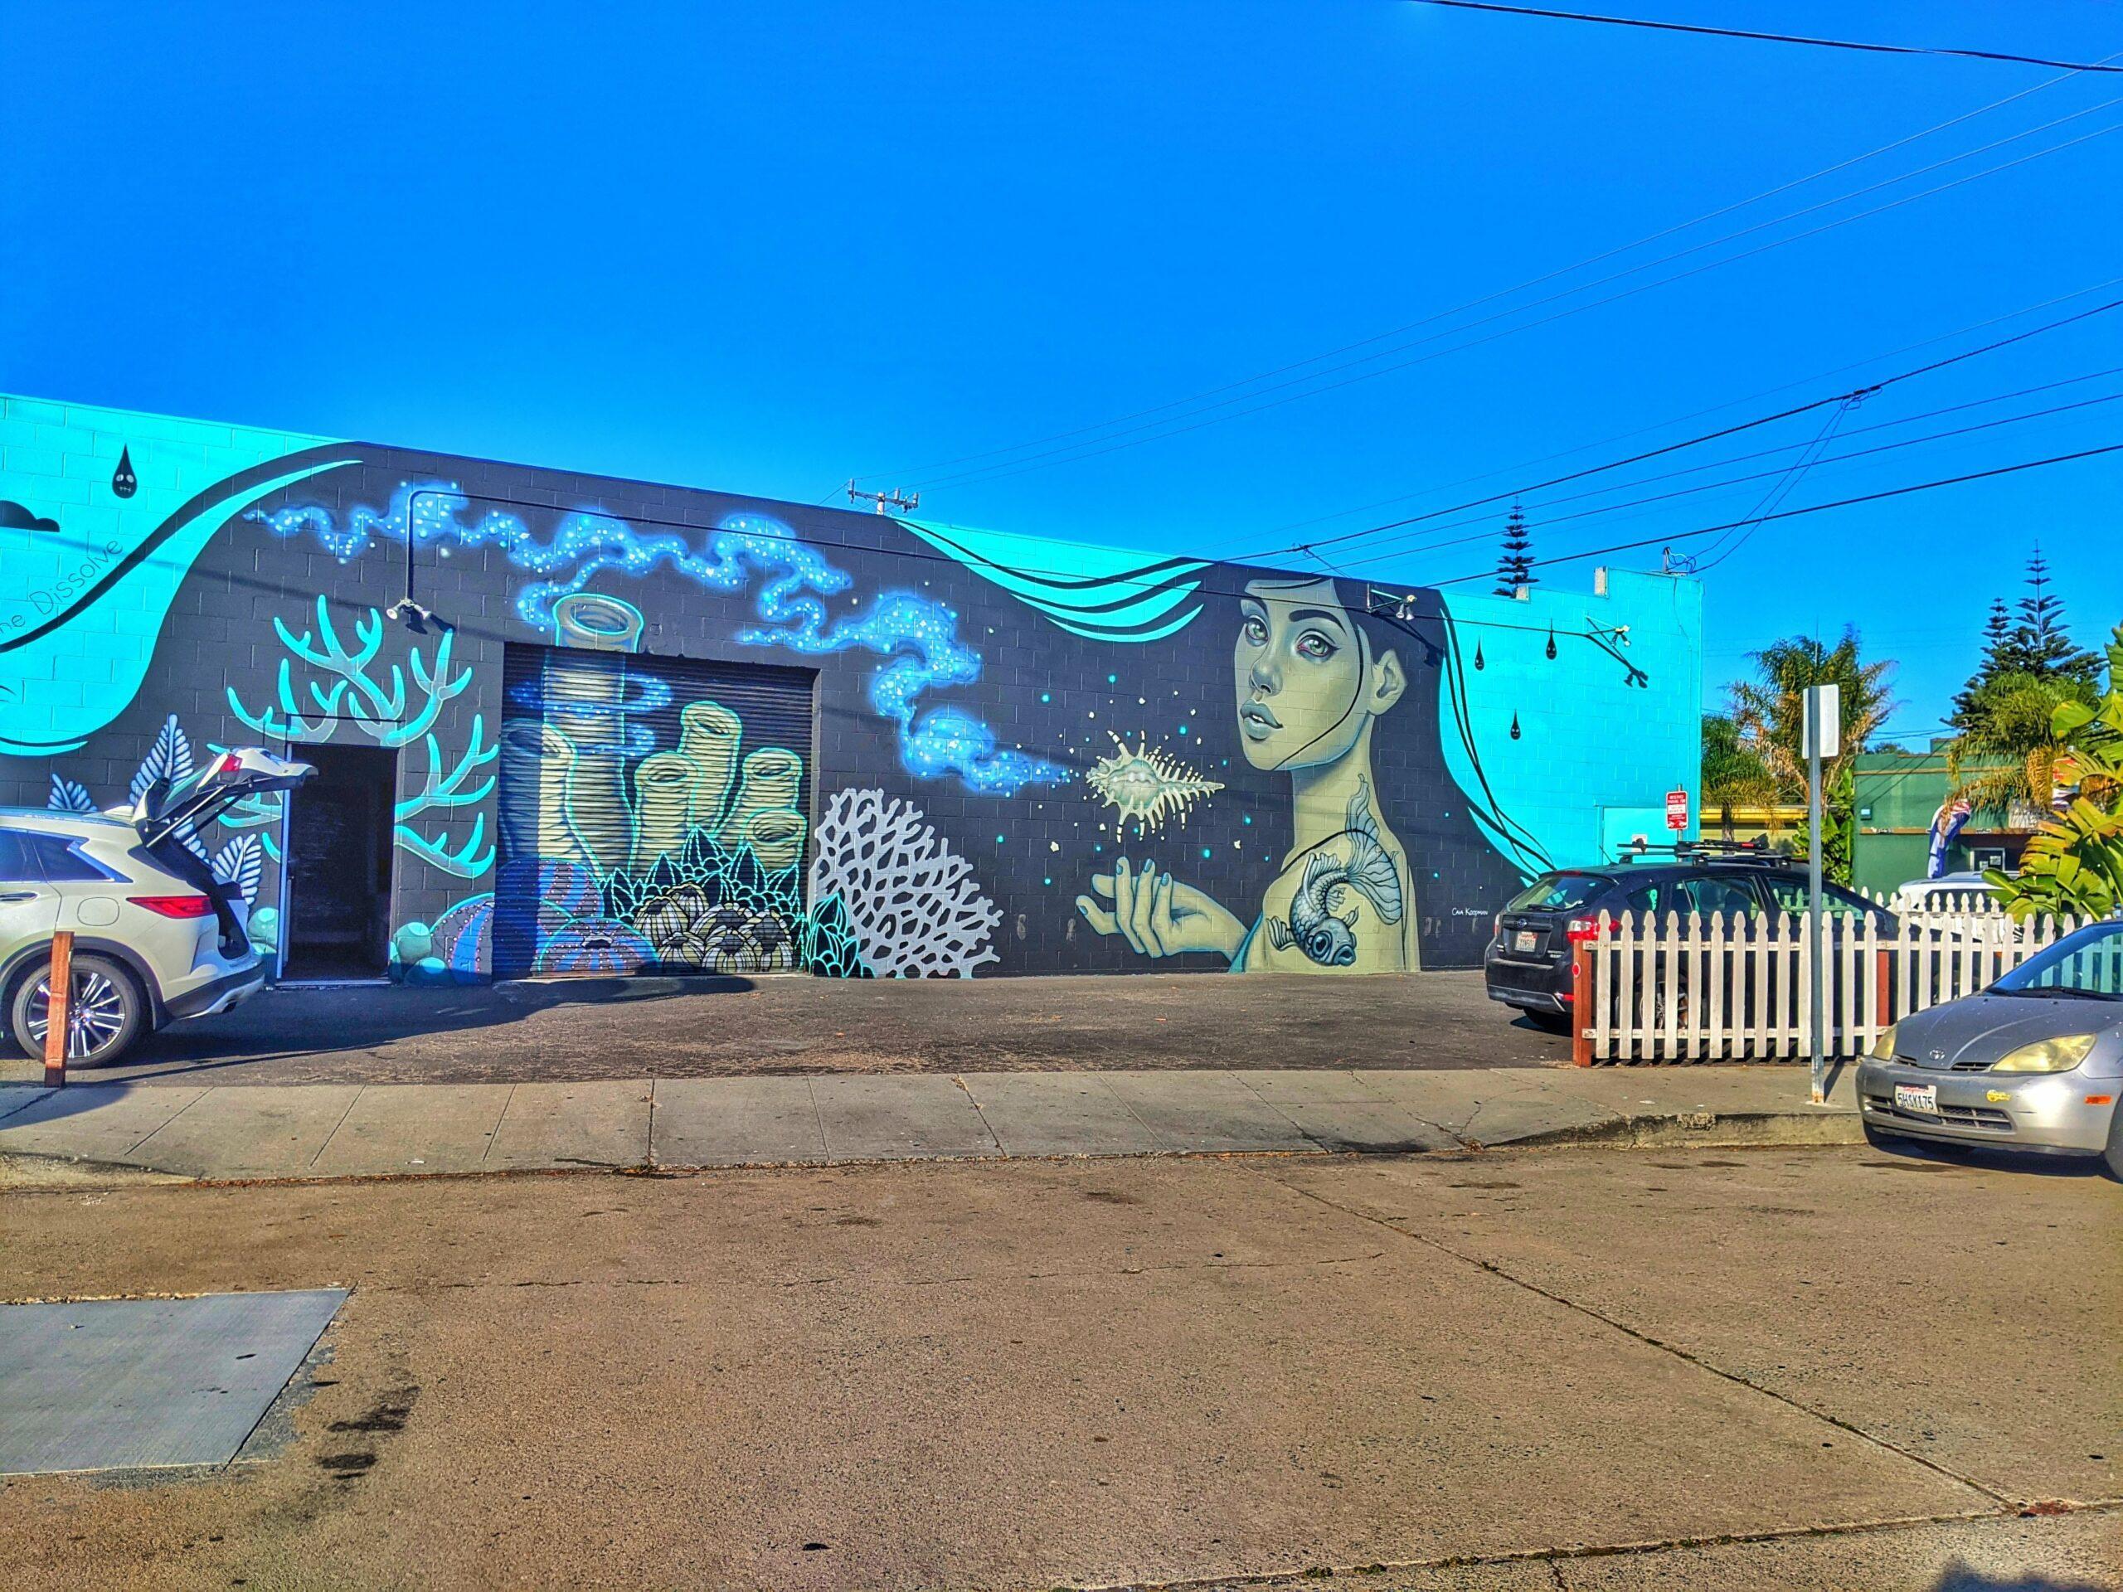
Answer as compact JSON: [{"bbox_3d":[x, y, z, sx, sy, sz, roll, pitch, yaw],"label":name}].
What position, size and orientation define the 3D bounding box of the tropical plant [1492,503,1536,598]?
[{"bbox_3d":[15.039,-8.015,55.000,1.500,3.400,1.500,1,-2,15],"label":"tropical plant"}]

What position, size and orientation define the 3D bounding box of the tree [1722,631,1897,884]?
[{"bbox_3d":[17.637,-0.762,39.000,4.100,6.300,4.100,1,-2,24],"label":"tree"}]

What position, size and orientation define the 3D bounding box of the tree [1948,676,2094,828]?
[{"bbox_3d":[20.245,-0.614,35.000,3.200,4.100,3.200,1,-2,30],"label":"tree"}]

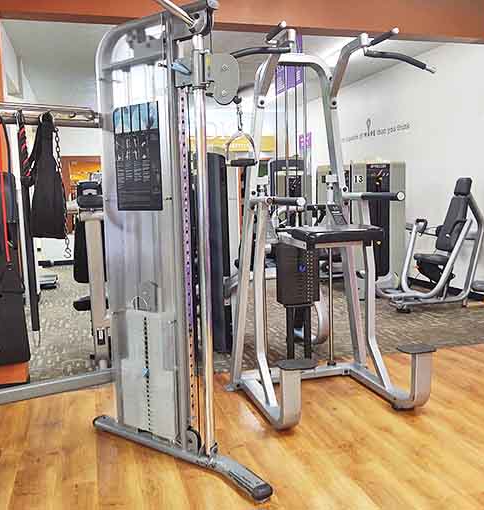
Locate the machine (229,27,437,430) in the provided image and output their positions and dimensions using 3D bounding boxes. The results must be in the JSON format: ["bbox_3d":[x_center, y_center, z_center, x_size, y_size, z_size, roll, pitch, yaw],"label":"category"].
[{"bbox_3d":[0.481,-0.176,3.145,1.220,2.190,1.040,-3,7,-16],"label":"machine"}]

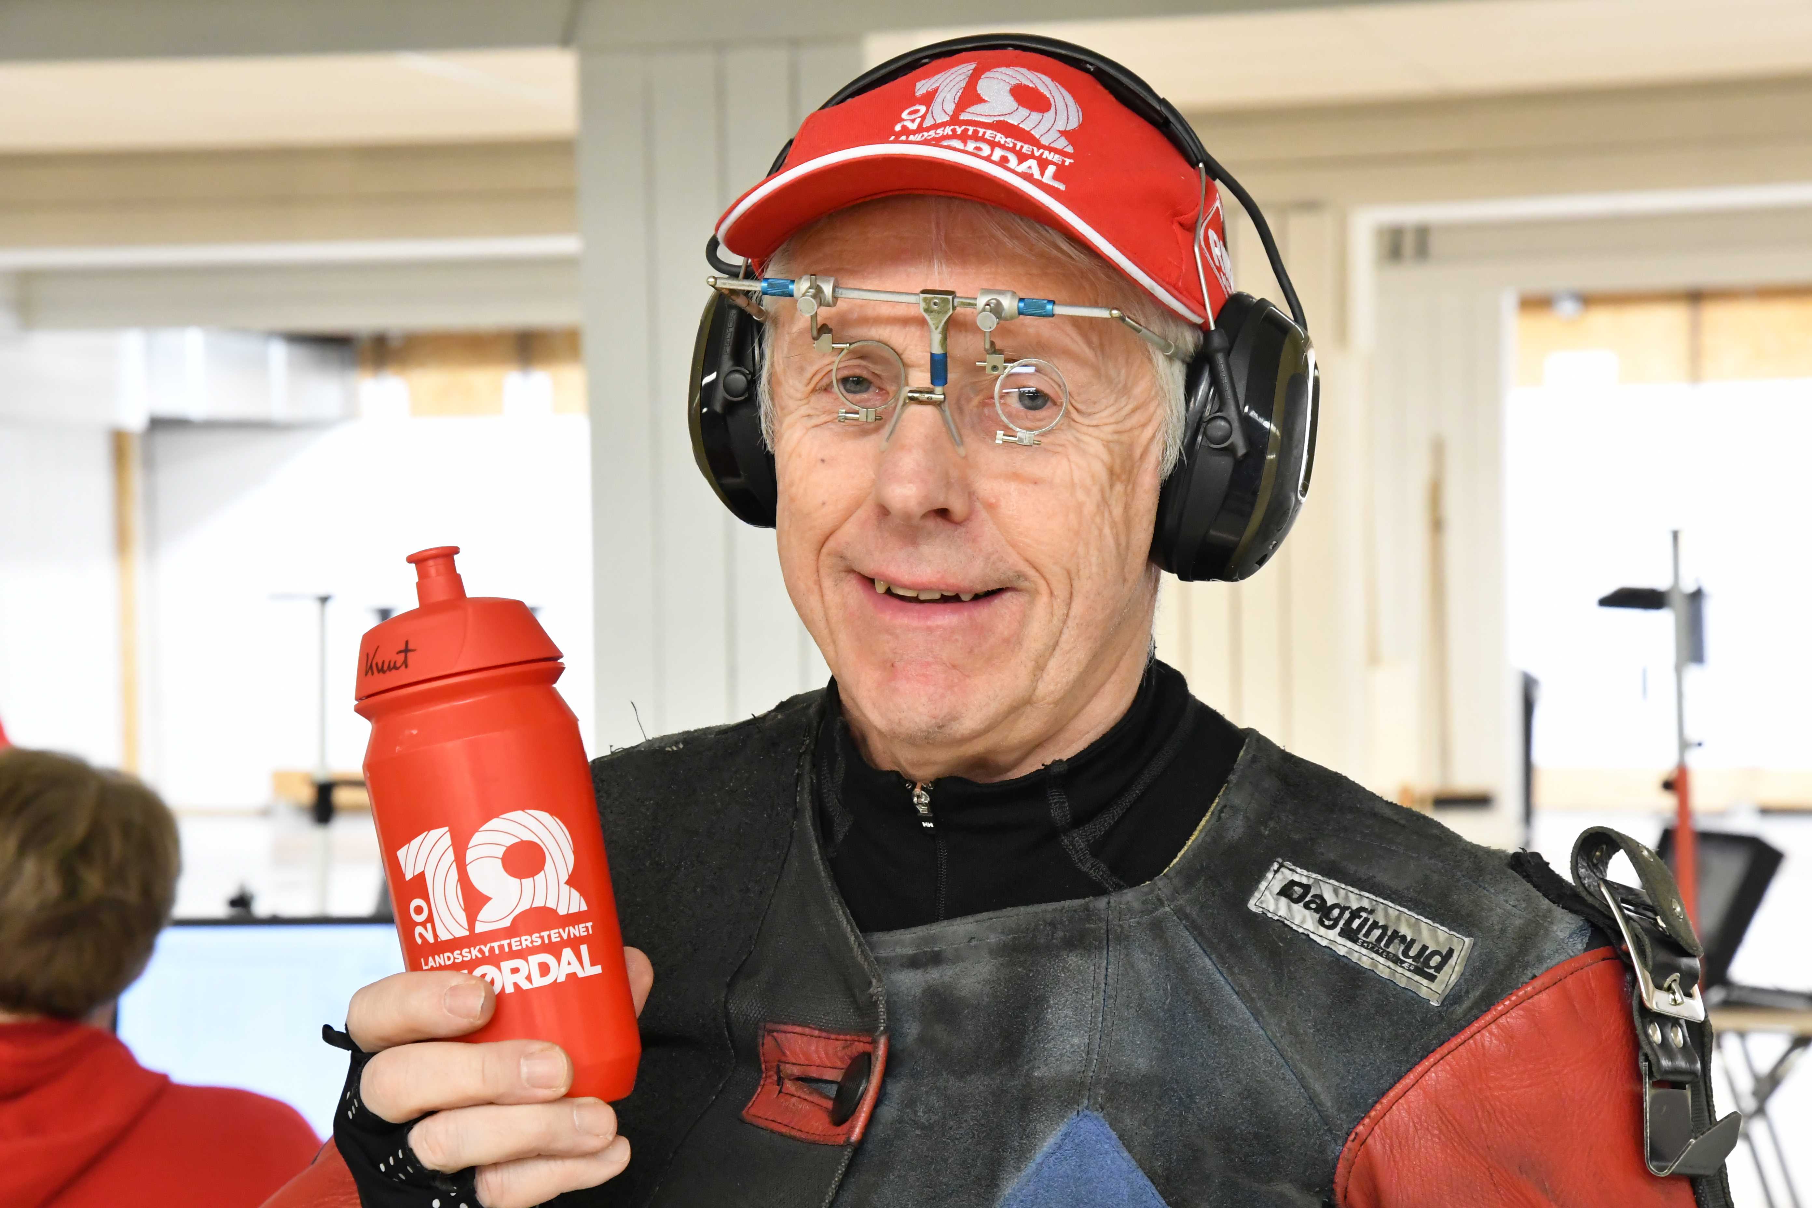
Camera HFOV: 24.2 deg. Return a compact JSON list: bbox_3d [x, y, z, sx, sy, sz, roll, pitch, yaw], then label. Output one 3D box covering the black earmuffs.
[{"bbox_3d":[0.039,-0.113,1.560,0.226,0.194,0.087,6,1,12],"label":"black earmuffs"}]

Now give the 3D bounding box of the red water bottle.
[{"bbox_3d":[-0.142,0.077,1.437,0.074,0.196,0.074,-11,-3,-6],"label":"red water bottle"}]

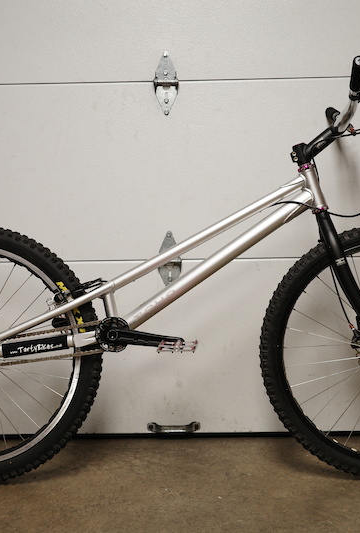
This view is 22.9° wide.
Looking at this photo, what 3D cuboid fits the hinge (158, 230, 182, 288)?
[{"bbox_3d":[-0.029,-0.011,2.665,0.071,0.187,0.030,-1,4,1],"label":"hinge"}]

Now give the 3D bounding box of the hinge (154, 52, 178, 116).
[{"bbox_3d":[-0.040,-0.539,2.625,0.071,0.187,0.030,-1,4,1],"label":"hinge"}]

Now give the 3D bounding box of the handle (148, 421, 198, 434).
[{"bbox_3d":[-0.018,0.489,2.696,0.162,0.029,0.044,-1,4,1],"label":"handle"}]

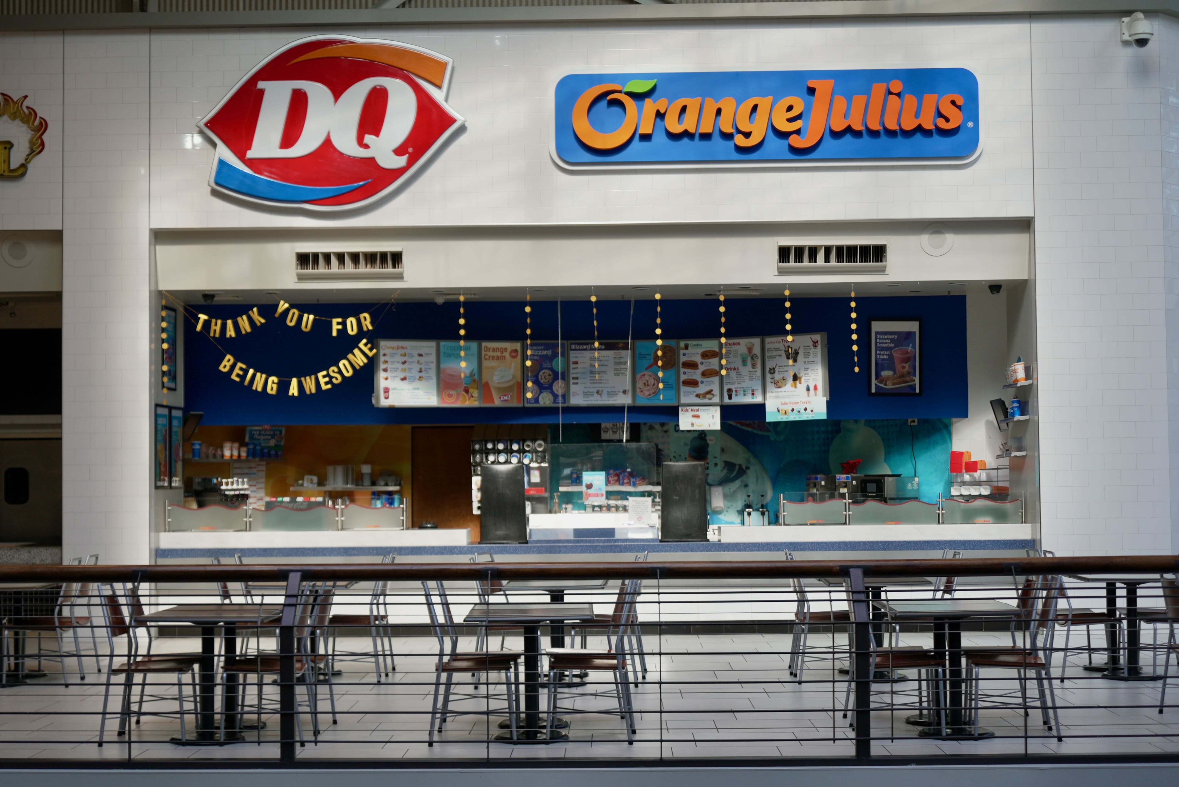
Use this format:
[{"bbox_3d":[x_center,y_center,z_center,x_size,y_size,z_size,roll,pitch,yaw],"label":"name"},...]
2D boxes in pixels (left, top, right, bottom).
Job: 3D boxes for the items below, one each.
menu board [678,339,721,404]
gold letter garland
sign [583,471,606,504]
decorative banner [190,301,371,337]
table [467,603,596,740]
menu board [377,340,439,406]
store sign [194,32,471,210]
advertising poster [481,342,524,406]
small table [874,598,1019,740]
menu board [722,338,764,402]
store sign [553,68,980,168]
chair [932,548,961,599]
[{"bbox_3d":[1.159,-0.220,19.355,0.460,0.686,0.100,-1,-2,15],"label":"menu board"},{"bbox_3d":[-2.898,-0.264,18.450,1.614,0.580,0.040,-1,-2,1],"label":"gold letter garland"},{"bbox_3d":[0.050,0.927,18.512,0.232,0.308,0.020,-1,-2,1],"label":"sign"},{"bbox_3d":[-3.059,-0.743,18.713,1.798,0.370,0.050,-1,-3,1],"label":"decorative banner"},{"bbox_3d":[-0.349,1.694,11.376,0.760,0.750,1.200,-1,-2,1],"label":"table"},{"bbox_3d":[-1.854,-0.202,18.956,0.685,0.686,0.100,1,-3,-32],"label":"menu board"},{"bbox_3d":[-2.498,-2.619,18.075,2.555,1.676,0.180,-1,-3,1],"label":"store sign"},{"bbox_3d":[-0.895,-0.202,19.057,0.447,0.659,0.050,0,-3,-11],"label":"advertising poster"},{"bbox_3d":[2.145,1.664,11.345,0.760,0.750,1.200,-1,-2,1],"label":"small table"},{"bbox_3d":[1.601,-0.238,19.497,0.460,0.707,0.091,-1,1,19],"label":"menu board"},{"bbox_3d":[1.700,-2.665,17.973,4.140,0.960,0.250,-1,-2,1],"label":"store sign"},{"bbox_3d":[2.453,1.652,13.723,0.540,0.945,0.460,-1,-3,1],"label":"chair"}]

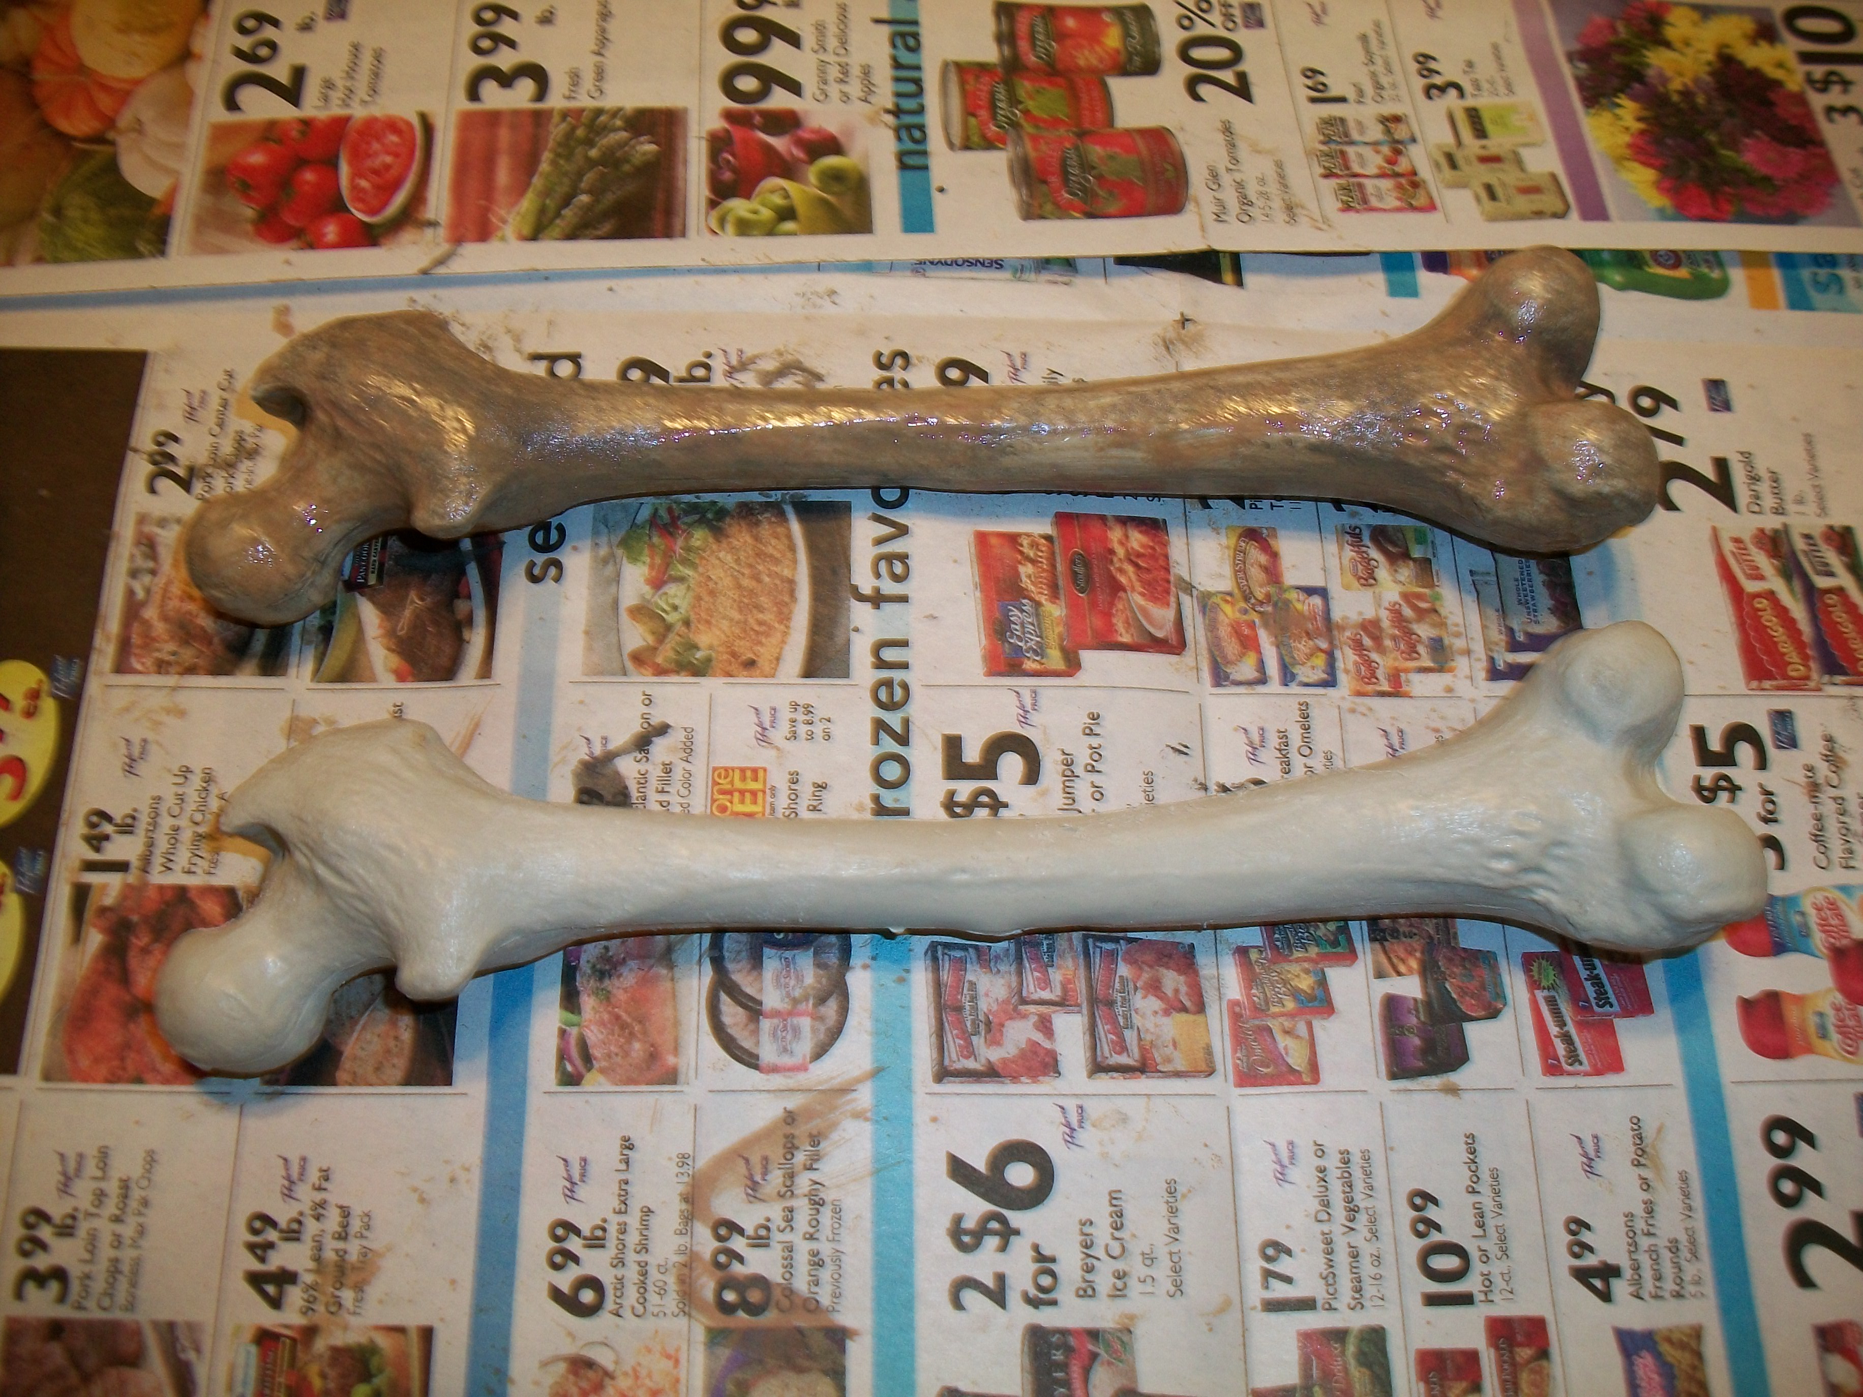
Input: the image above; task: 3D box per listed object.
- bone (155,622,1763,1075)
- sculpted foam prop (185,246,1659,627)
[{"bbox_3d":[0.011,0.036,0.443,0.410,0.061,0.083,-4,69,-5],"label":"bone"},{"bbox_3d":[0.001,-0.077,0.486,0.410,0.061,0.083,-4,69,-5],"label":"sculpted foam prop"}]

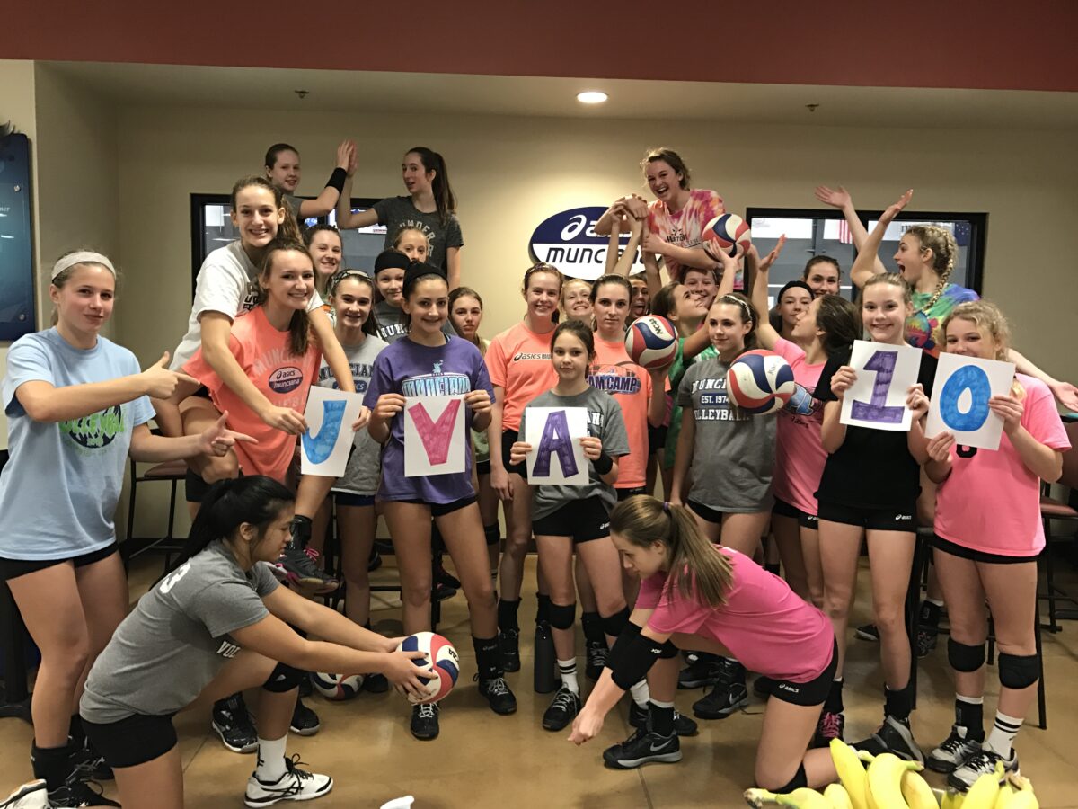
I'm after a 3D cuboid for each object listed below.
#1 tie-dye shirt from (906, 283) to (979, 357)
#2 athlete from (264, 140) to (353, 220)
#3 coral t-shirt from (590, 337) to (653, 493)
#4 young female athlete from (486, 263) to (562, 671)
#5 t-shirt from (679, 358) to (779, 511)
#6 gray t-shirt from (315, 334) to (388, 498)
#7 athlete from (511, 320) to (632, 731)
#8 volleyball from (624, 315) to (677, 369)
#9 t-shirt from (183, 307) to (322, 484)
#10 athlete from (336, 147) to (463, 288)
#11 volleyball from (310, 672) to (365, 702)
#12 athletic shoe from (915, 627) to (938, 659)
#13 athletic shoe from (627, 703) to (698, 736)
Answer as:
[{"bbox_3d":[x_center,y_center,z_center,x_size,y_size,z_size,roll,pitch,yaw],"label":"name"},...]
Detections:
[{"bbox_3d":[1.552,-0.178,3.420,0.290,0.600,0.420,-4,7,-43],"label":"tie-dye shirt"},{"bbox_3d":[-1.106,-0.478,4.278,0.440,1.570,0.400,7,9,35],"label":"athlete"},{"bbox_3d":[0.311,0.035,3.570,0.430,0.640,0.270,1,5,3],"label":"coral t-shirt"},{"bbox_3d":[-0.021,0.248,3.770,0.460,1.717,0.310,1,5,-3],"label":"young female athlete"},{"bbox_3d":[0.744,0.117,3.400,0.410,0.630,0.280,3,6,22],"label":"t-shirt"},{"bbox_3d":[-0.770,0.046,3.550,0.430,0.660,0.280,1,5,-7],"label":"gray t-shirt"},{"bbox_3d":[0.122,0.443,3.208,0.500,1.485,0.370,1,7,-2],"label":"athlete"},{"bbox_3d":[0.449,-0.248,3.460,0.210,0.210,0.210,2,5,6],"label":"volleyball"},{"bbox_3d":[-0.965,-0.026,2.943,0.470,0.600,0.290,0,17,-35],"label":"t-shirt"},{"bbox_3d":[-0.702,-0.481,4.380,0.600,1.620,0.380,1,5,3],"label":"athlete"},{"bbox_3d":[-0.782,1.048,3.390,0.210,0.210,0.210,2,7,0],"label":"volleyball"},{"bbox_3d":[1.515,0.905,3.400,0.095,0.105,0.250,4,14,30],"label":"athletic shoe"},{"bbox_3d":[0.461,1.138,3.228,0.250,0.115,0.100,3,7,12],"label":"athletic shoe"}]

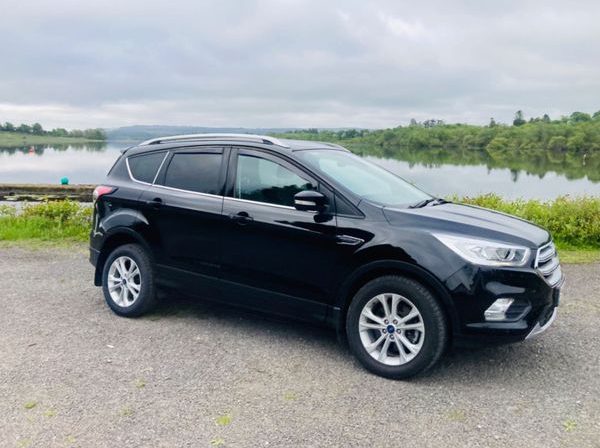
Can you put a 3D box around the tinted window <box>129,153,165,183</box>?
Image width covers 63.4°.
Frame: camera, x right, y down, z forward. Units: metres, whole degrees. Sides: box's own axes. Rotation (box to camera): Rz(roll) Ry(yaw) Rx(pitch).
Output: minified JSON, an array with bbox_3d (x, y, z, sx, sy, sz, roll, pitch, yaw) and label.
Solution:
[{"bbox_3d":[-1.435,-0.517,4.482,0.450,0.300,0.050,5,-11,36],"label":"tinted window"}]

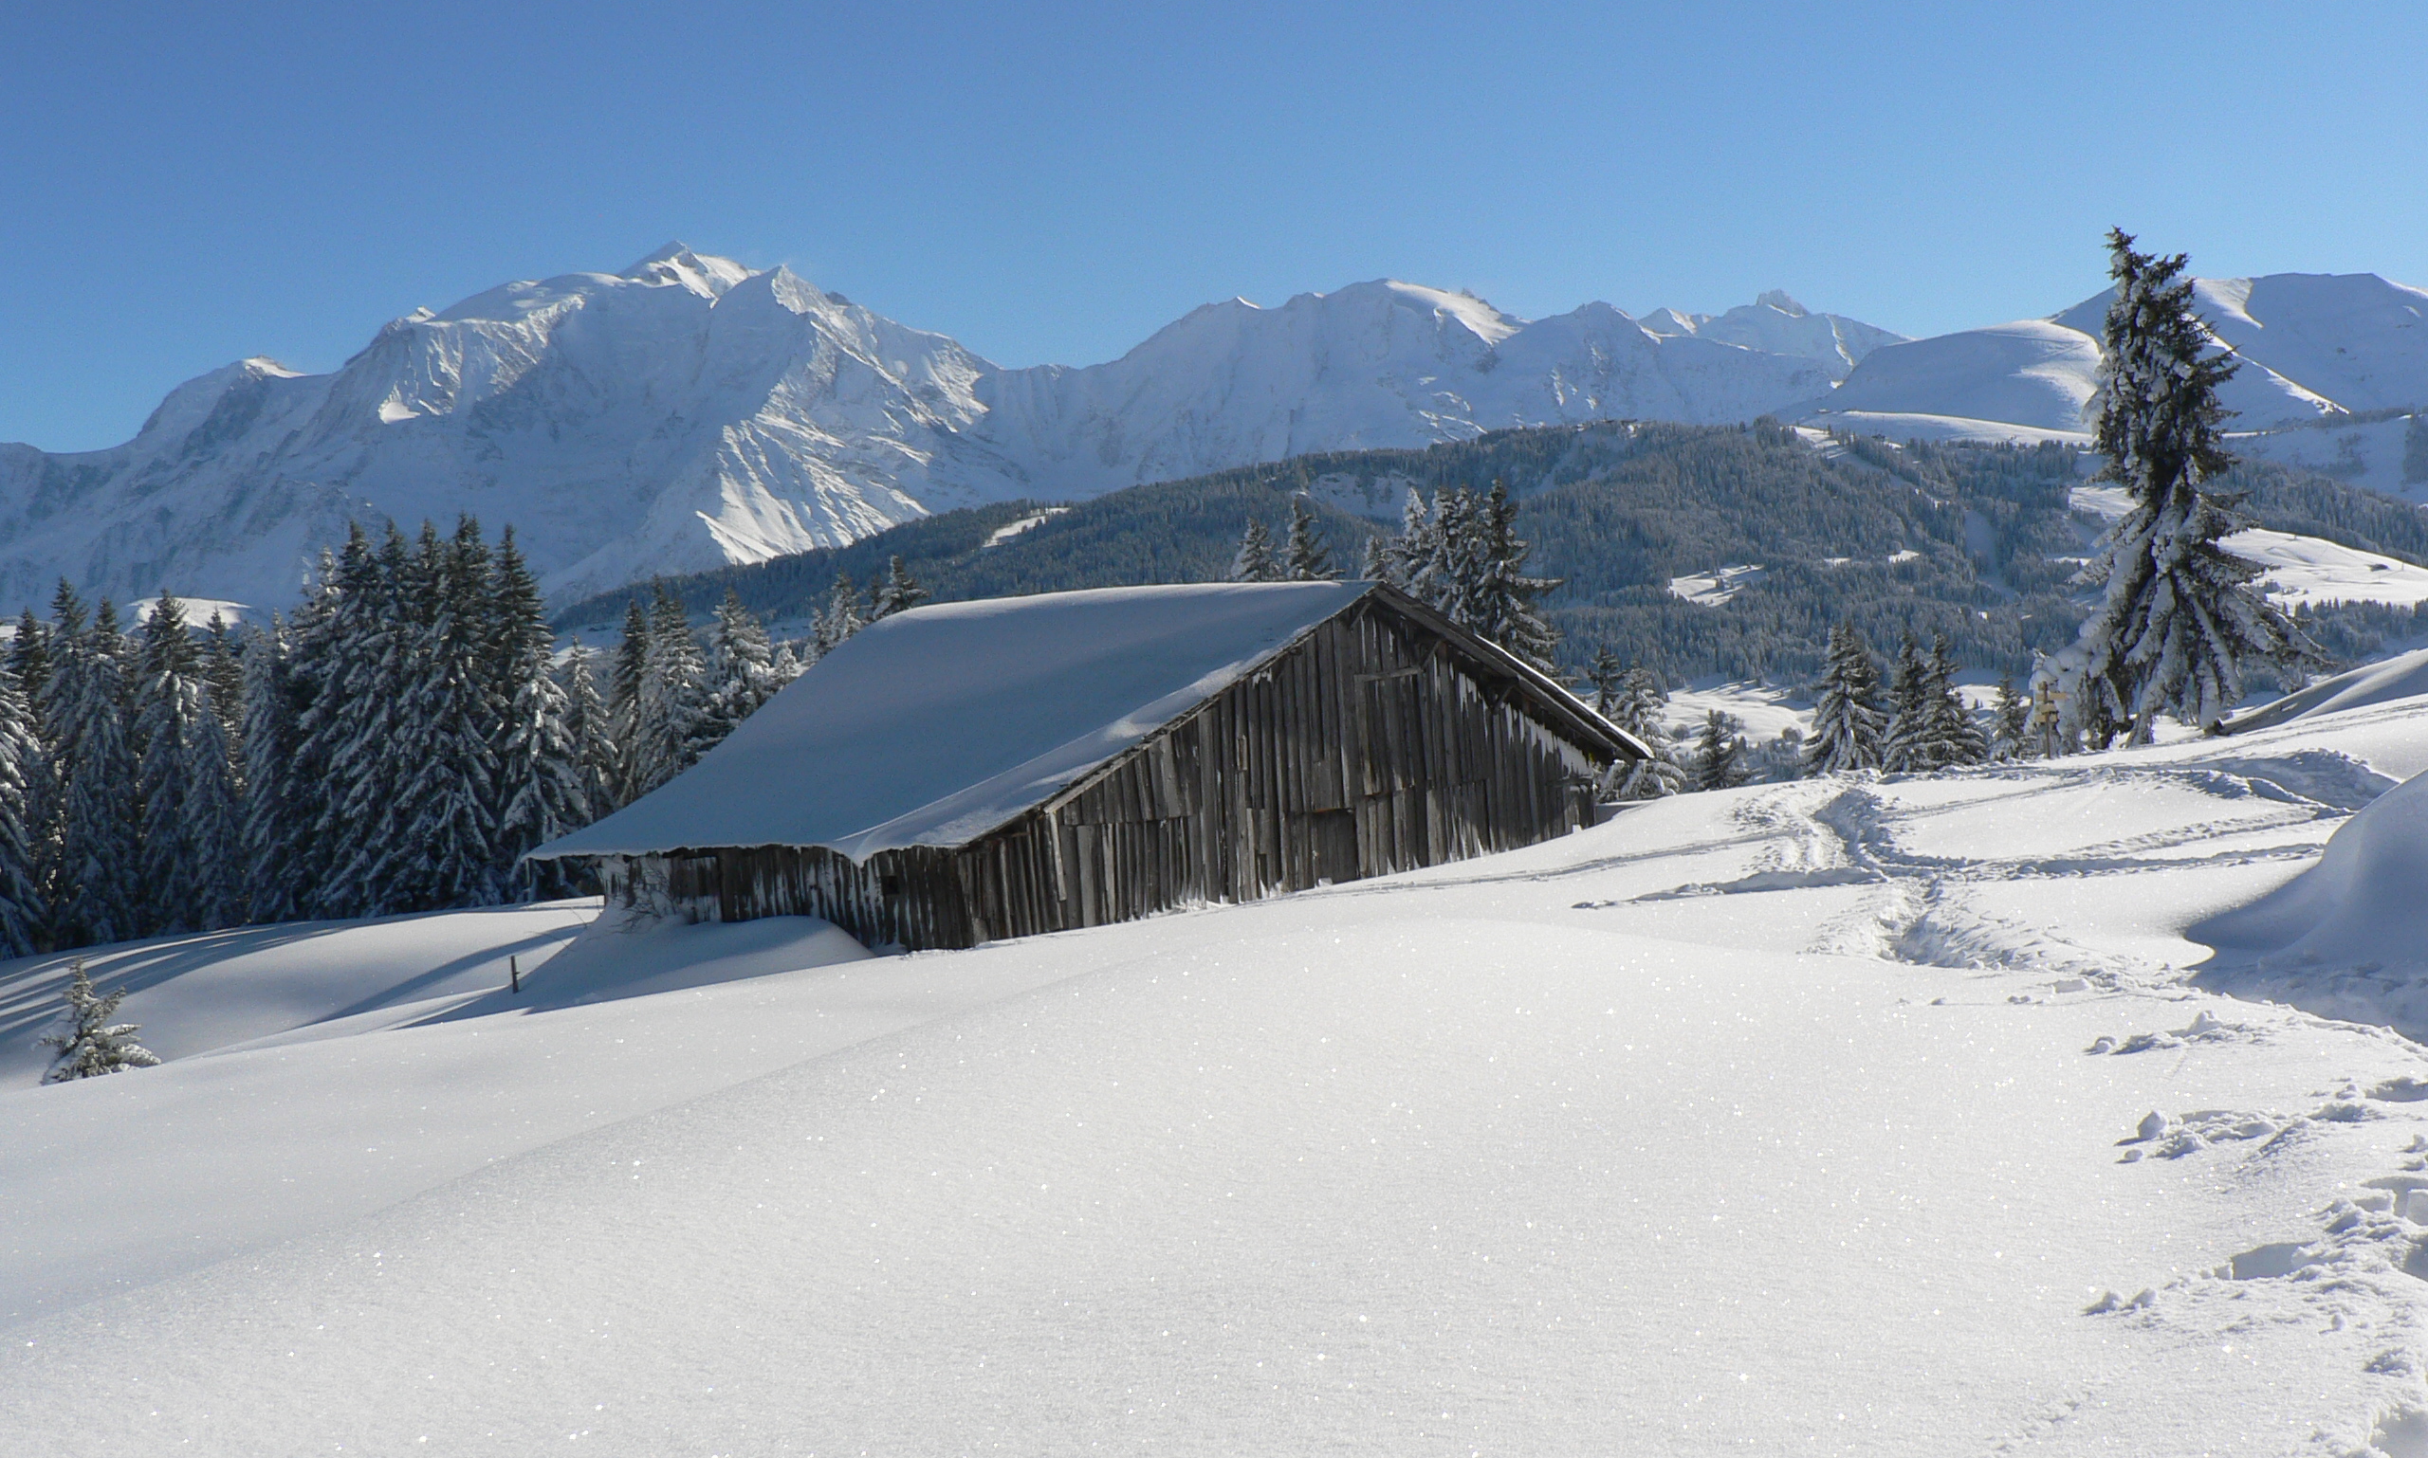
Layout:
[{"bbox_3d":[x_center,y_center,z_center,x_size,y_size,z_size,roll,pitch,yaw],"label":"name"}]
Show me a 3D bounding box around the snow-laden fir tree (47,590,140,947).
[{"bbox_3d":[-24.710,0.880,62.000,2.180,7.922,2.180,-3,1,0],"label":"snow-laden fir tree"}]

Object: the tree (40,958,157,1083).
[{"bbox_3d":[-9.549,2.507,24.000,0.974,1.071,0.974,-3,1,0],"label":"tree"}]

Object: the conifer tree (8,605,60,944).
[{"bbox_3d":[-27.911,1.182,66.000,1.606,8.032,1.606,0,1,0],"label":"conifer tree"}]

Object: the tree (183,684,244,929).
[{"bbox_3d":[-23.538,1.896,66.000,1.517,5.801,1.517,0,1,0],"label":"tree"}]

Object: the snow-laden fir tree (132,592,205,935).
[{"bbox_3d":[-25.332,0.828,68.000,1.885,8.413,1.885,0,1,0],"label":"snow-laden fir tree"}]

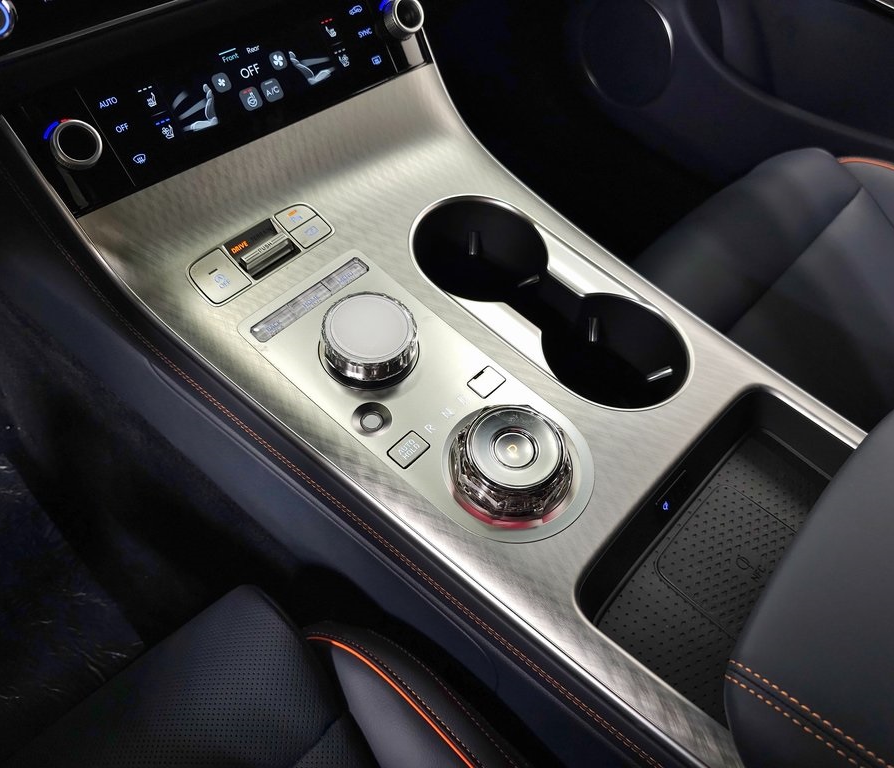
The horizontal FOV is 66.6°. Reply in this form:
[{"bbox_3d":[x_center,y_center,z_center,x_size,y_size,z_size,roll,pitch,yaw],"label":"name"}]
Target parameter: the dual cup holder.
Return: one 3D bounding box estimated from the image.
[{"bbox_3d":[0.062,-0.041,0.474,0.210,0.070,0.088,40,64,19],"label":"dual cup holder"}]

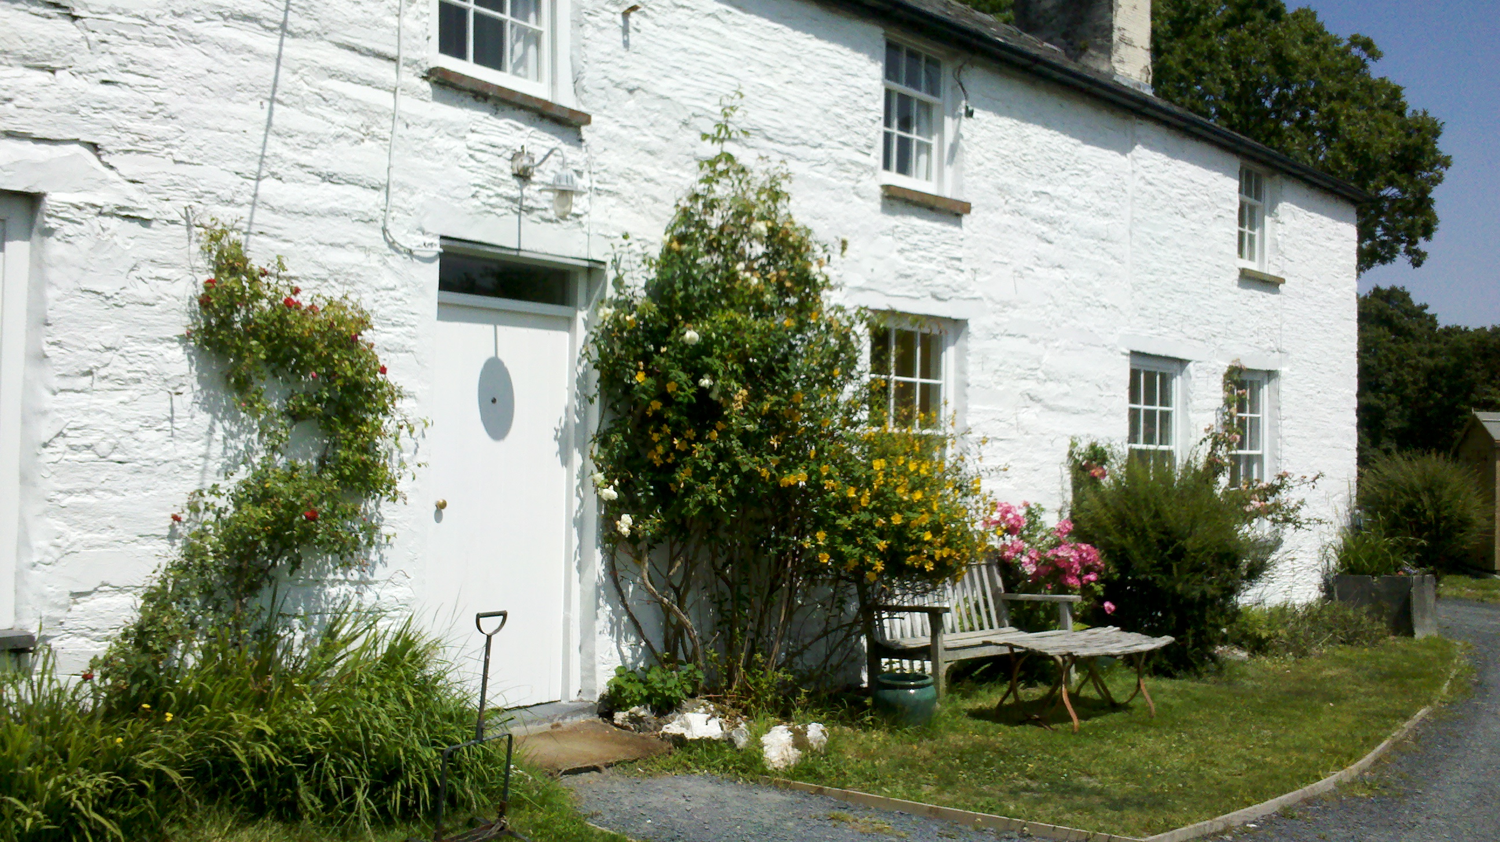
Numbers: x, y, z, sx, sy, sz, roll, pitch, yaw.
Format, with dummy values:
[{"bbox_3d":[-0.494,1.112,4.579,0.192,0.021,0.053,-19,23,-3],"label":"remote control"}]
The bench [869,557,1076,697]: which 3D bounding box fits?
[{"bbox_3d":[1.500,1.335,7.840,1.380,0.900,0.640,3,-2,-38],"label":"bench"}]

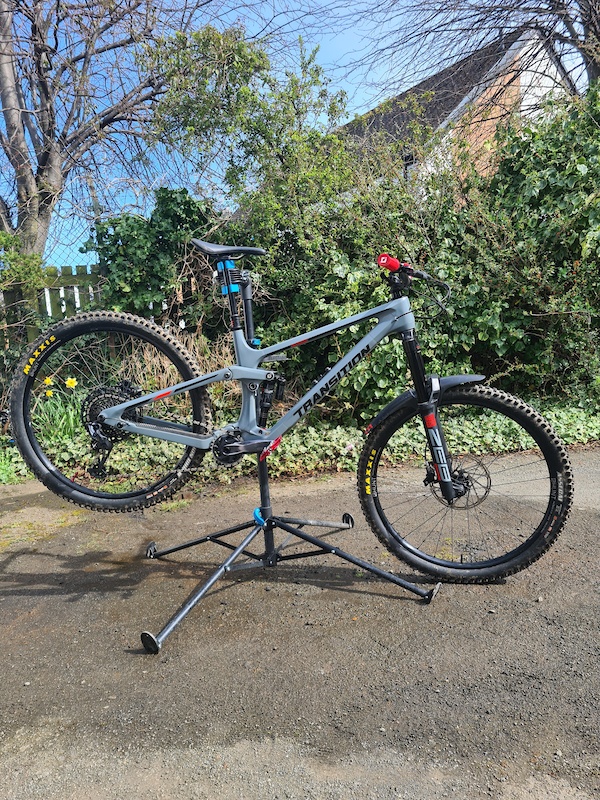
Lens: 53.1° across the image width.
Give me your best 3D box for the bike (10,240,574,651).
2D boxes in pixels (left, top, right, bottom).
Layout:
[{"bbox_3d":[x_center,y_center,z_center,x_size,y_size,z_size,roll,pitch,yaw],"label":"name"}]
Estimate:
[{"bbox_3d":[-0.028,0.021,2.162,2.030,1.075,0.790,11,7,2],"label":"bike"}]

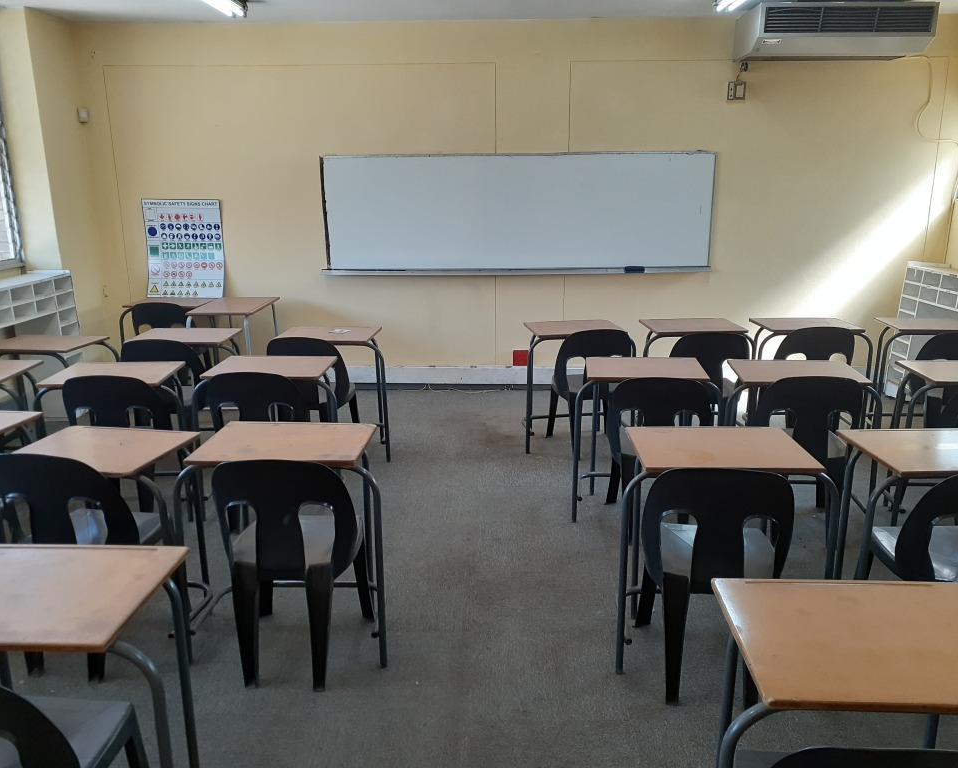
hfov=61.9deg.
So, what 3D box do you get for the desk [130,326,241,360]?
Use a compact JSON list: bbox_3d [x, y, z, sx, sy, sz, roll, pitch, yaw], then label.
[{"bbox_3d":[-1.758,0.065,4.893,0.685,0.737,0.439,0,14,2],"label":"desk"}]

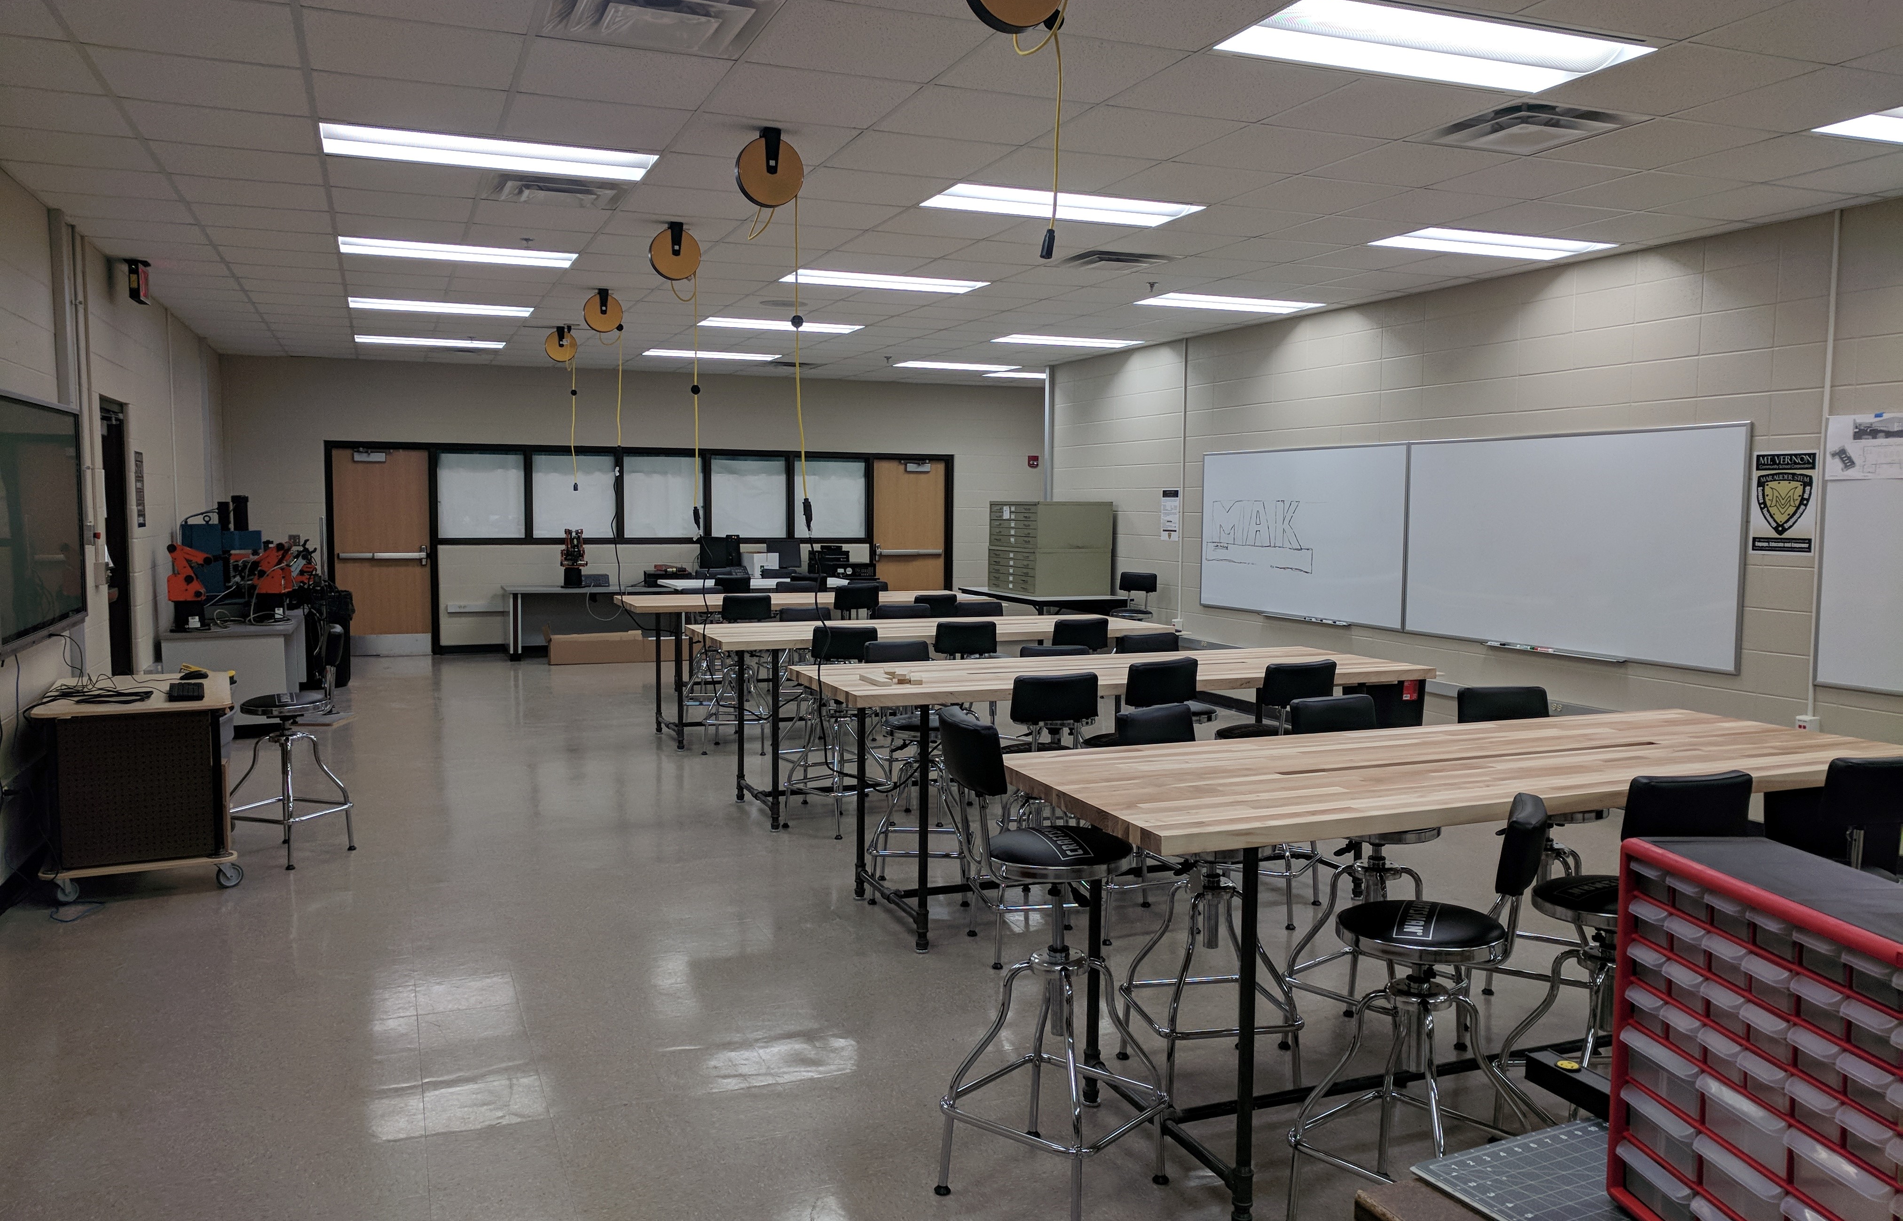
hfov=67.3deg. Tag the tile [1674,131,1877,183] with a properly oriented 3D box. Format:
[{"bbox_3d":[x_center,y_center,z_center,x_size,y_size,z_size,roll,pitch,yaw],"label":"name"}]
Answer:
[{"bbox_3d":[3.159,-1.734,5.476,0.603,0.024,0.603,-1,5,-22],"label":"tile"}]

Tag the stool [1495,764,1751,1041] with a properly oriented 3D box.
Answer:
[{"bbox_3d":[1.534,0.833,3.329,0.490,1.020,0.510,-1,5,-19],"label":"stool"}]

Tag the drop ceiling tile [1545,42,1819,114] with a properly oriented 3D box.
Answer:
[{"bbox_3d":[2.252,-1.663,4.483,0.605,0.020,0.605,-1,5,-22],"label":"drop ceiling tile"}]

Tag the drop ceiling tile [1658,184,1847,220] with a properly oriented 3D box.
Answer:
[{"bbox_3d":[3.500,-1.785,6.262,0.600,0.020,0.600,-1,5,-21],"label":"drop ceiling tile"}]

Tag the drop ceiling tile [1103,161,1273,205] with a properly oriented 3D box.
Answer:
[{"bbox_3d":[1.008,-1.779,5.934,0.600,0.020,0.600,-1,5,-21],"label":"drop ceiling tile"}]

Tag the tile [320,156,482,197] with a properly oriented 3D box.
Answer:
[{"bbox_3d":[-2.274,-1.804,5.932,0.603,0.024,0.603,-1,5,-22],"label":"tile"}]

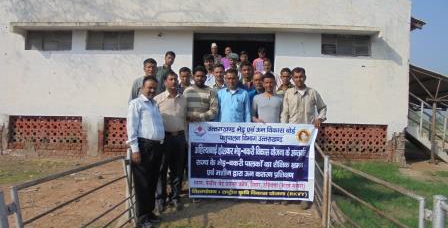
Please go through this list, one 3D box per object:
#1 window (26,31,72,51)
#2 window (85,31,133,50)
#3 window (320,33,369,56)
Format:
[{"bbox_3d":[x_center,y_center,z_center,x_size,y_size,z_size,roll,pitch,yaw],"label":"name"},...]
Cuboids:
[{"bbox_3d":[-5.015,-2.102,9.657,1.345,0.560,0.100,1,-1,2],"label":"window"},{"bbox_3d":[-3.238,-2.087,9.595,1.383,0.549,0.100,1,-1,2],"label":"window"},{"bbox_3d":[3.405,-1.909,9.362,1.351,0.565,0.100,1,-1,2],"label":"window"}]

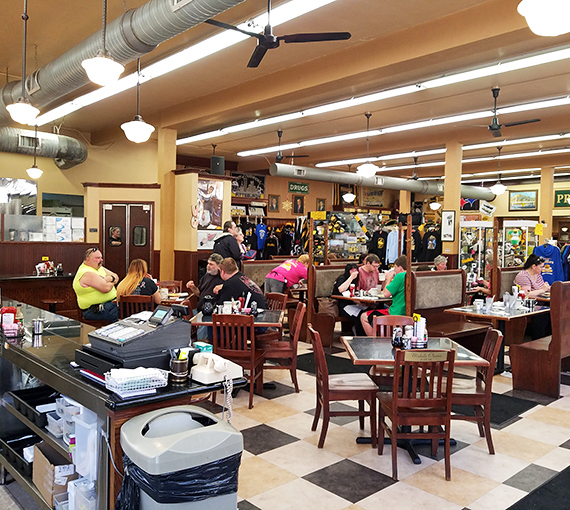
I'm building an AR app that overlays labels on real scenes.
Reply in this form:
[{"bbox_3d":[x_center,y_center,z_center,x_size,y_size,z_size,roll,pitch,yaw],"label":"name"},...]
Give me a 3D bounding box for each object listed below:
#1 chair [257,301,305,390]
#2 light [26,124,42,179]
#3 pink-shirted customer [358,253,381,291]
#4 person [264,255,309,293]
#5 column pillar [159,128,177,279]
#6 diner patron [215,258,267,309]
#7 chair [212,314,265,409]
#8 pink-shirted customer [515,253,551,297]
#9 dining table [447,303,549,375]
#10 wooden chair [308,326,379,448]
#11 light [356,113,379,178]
[{"bbox_3d":[-0.055,0.936,5.314,0.480,0.870,0.430,1,2,-5],"label":"chair"},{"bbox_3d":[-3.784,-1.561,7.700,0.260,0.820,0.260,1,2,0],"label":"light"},{"bbox_3d":[1.390,0.646,7.945,0.500,1.320,0.720,-1,2,-40],"label":"pink-shirted customer"},{"bbox_3d":[0.040,0.616,8.225,0.950,1.320,0.520,0,2,-35],"label":"person"},{"bbox_3d":[-2.162,-0.548,9.388,0.265,3.500,0.265,-1,3,-42],"label":"column pillar"},{"bbox_3d":[-0.540,0.719,6.150,0.800,1.360,0.580,1,2,13],"label":"diner patron"},{"bbox_3d":[-0.450,0.994,4.970,0.440,0.900,0.530,1,2,11],"label":"chair"},{"bbox_3d":[3.672,0.703,7.575,0.520,1.350,0.720,-1,3,-42],"label":"pink-shirted customer"},{"bbox_3d":[2.633,1.053,6.312,1.200,0.760,0.790,-1,3,-42],"label":"dining table"},{"bbox_3d":[0.447,1.010,4.030,0.490,0.850,0.420,1,2,-5],"label":"wooden chair"},{"bbox_3d":[1.552,-2.062,9.635,0.420,1.224,0.420,1,2,0],"label":"light"}]

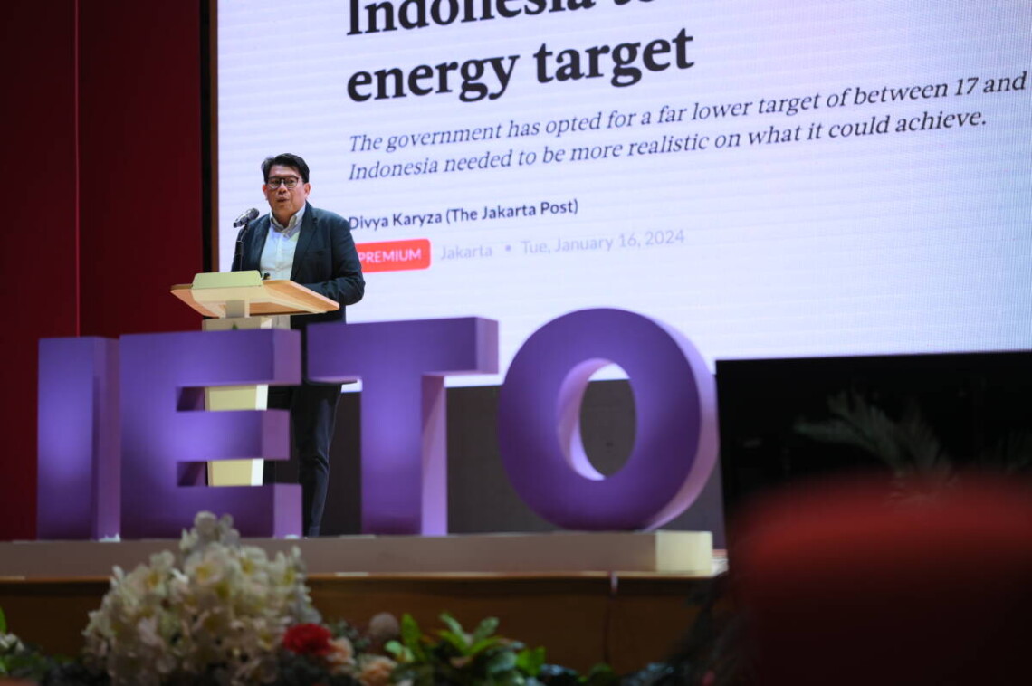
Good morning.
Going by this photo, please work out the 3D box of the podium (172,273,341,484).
[{"bbox_3d":[-1.019,0.307,9.450,0.590,1.170,0.420,-3,-5,21],"label":"podium"}]

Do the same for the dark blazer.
[{"bbox_3d":[-0.882,-0.195,9.780,0.540,0.740,0.380,-3,-5,21],"label":"dark blazer"}]

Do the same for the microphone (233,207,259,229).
[{"bbox_3d":[-1.047,-0.482,9.420,0.050,0.050,0.165,-4,18,32],"label":"microphone"}]

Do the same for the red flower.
[{"bbox_3d":[-0.516,0.737,6.050,0.115,0.080,0.115,-1,-5,0],"label":"red flower"}]

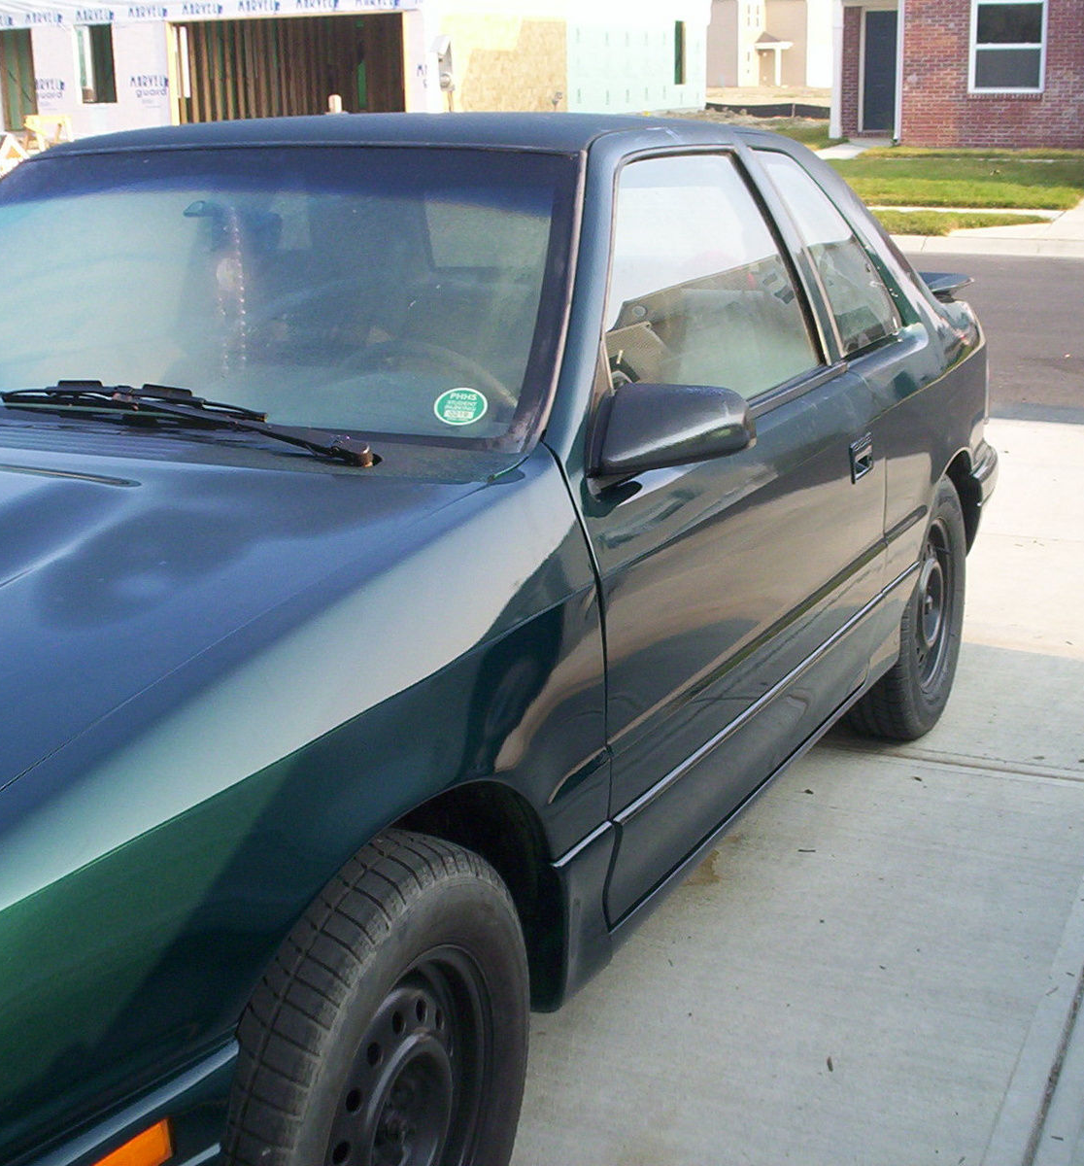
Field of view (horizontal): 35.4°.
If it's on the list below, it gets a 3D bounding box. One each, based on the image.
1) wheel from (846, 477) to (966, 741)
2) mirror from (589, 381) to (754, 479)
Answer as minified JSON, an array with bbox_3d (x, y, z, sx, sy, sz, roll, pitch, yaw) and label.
[{"bbox_3d":[0.831,0.046,3.969,0.195,0.607,0.607,6,15,24],"label":"wheel"},{"bbox_3d":[0.191,-0.203,2.217,0.190,0.130,0.160,6,15,24],"label":"mirror"}]

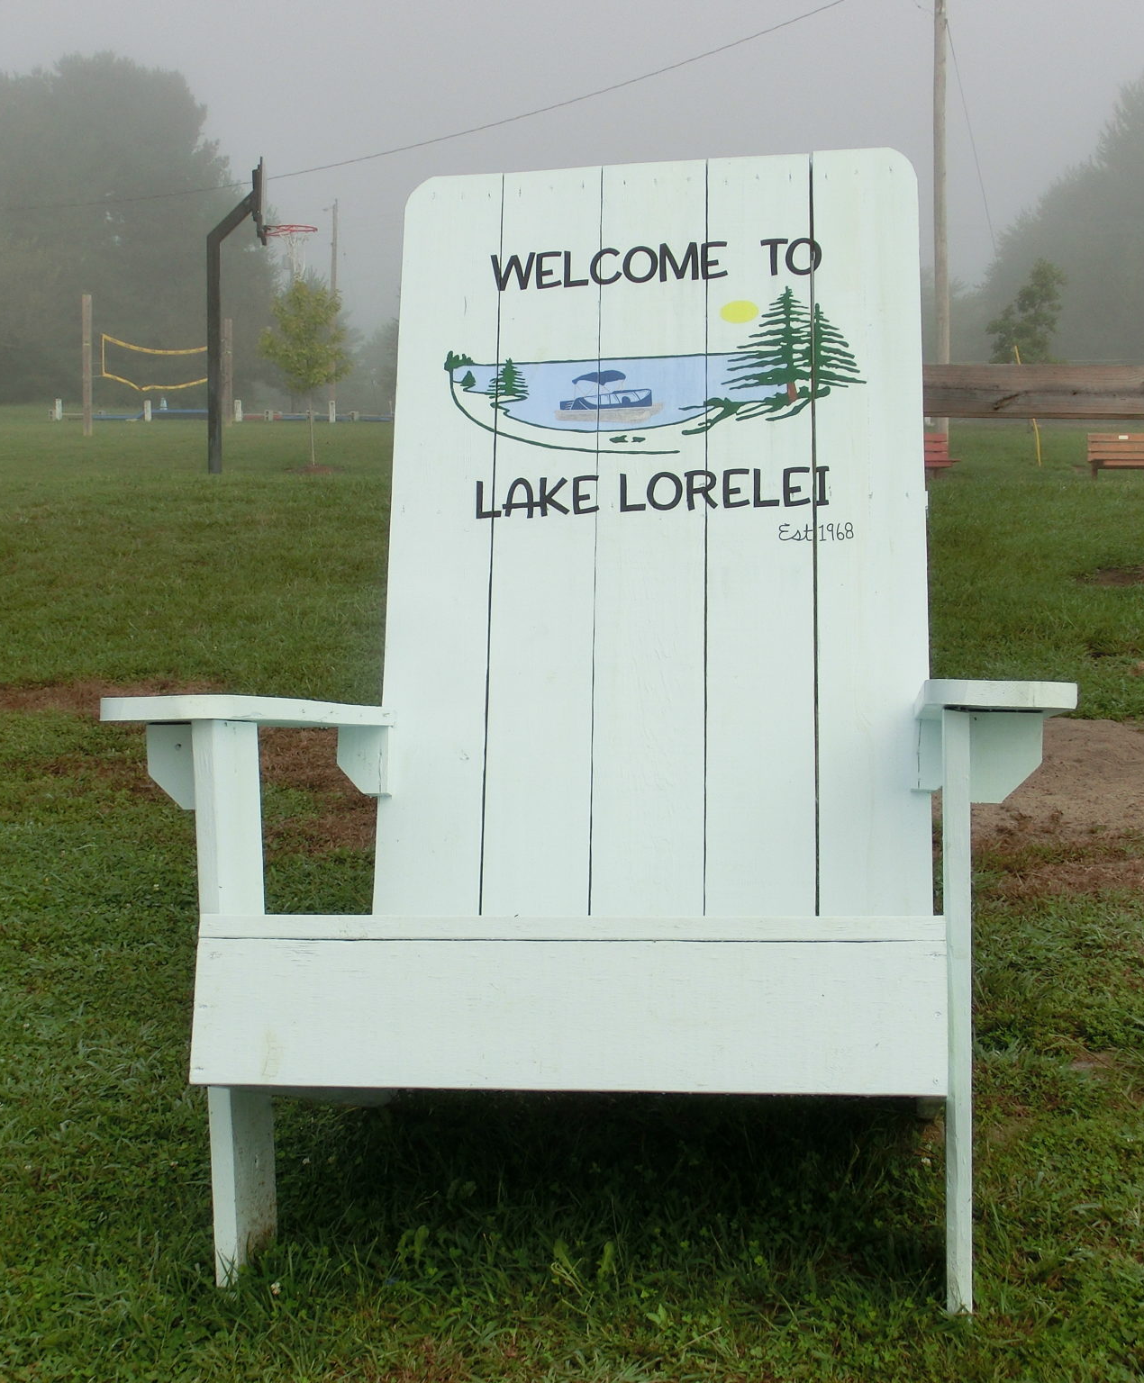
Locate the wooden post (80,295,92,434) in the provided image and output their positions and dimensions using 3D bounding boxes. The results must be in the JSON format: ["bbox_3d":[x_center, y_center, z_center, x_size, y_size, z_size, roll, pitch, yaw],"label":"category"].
[{"bbox_3d":[-11.158,-7.501,54.000,0.210,3.286,0.210,0,5,0],"label":"wooden post"}]

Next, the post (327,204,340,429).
[{"bbox_3d":[-10.681,-17.102,105.000,0.280,9.874,0.280,0,5,0],"label":"post"}]

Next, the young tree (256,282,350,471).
[{"bbox_3d":[-3.856,-4.644,34.000,1.360,2.685,1.360,0,5,0],"label":"young tree"}]

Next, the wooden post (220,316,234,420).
[{"bbox_3d":[-9.675,-9.066,66.000,0.220,3.002,0.220,0,5,0],"label":"wooden post"}]

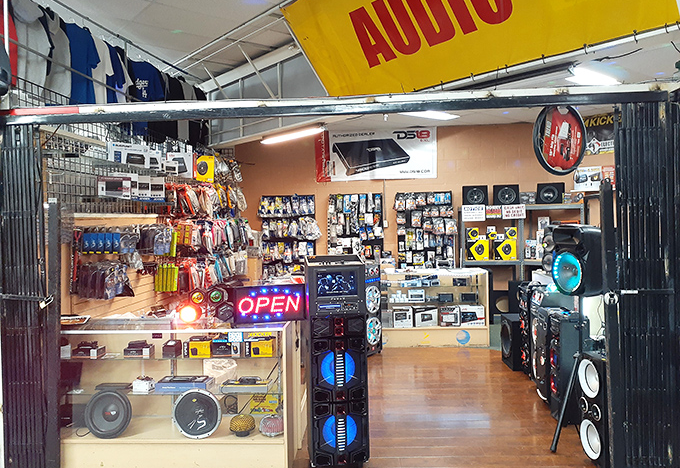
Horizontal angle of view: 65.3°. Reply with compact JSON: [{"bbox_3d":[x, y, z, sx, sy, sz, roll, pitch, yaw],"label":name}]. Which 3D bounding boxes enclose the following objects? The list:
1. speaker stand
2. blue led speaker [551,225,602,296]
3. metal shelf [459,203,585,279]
[{"bbox_3d":[1.758,0.982,3.885,0.520,1.080,0.500,-1,1,4],"label":"speaker stand"},{"bbox_3d":[1.840,0.202,4.050,0.290,0.535,0.355,-2,2,-22],"label":"blue led speaker"},{"bbox_3d":[2.820,0.476,8.300,1.820,1.830,0.550,-1,2,13],"label":"metal shelf"}]

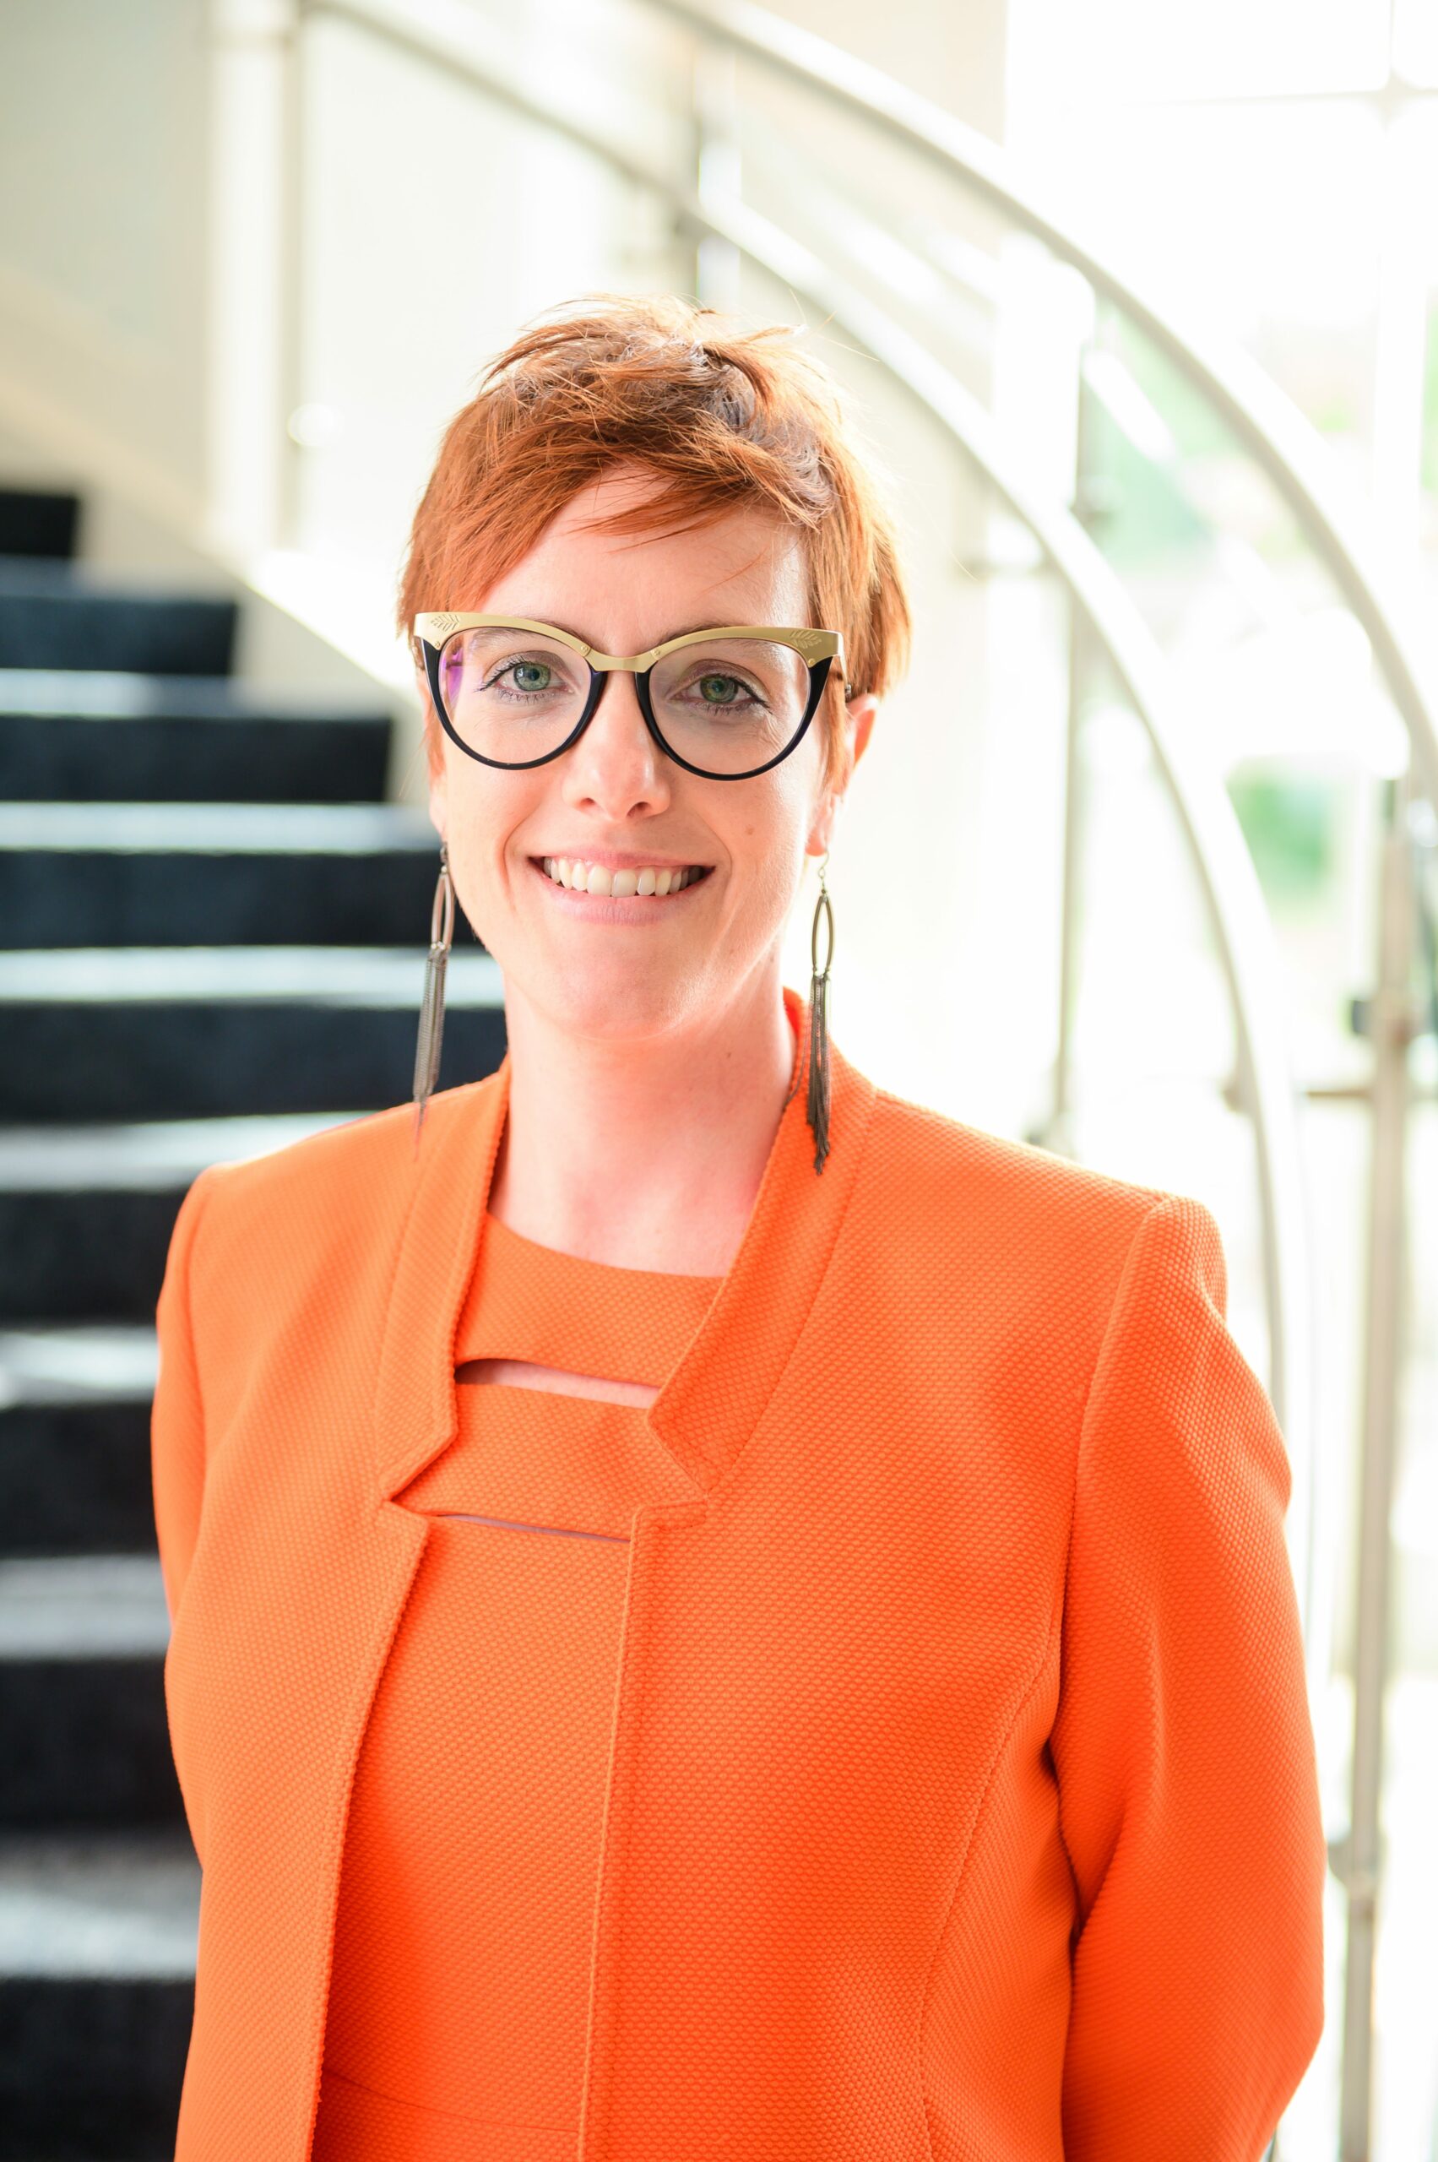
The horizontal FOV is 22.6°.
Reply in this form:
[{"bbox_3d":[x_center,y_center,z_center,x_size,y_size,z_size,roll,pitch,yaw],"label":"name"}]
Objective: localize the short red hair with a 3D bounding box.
[{"bbox_3d":[-0.022,-0.186,1.262,0.178,0.178,0.205,4,4,5],"label":"short red hair"}]

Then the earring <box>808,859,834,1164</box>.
[{"bbox_3d":[0.035,-0.024,1.245,0.009,0.112,0.008,1,5,6],"label":"earring"}]

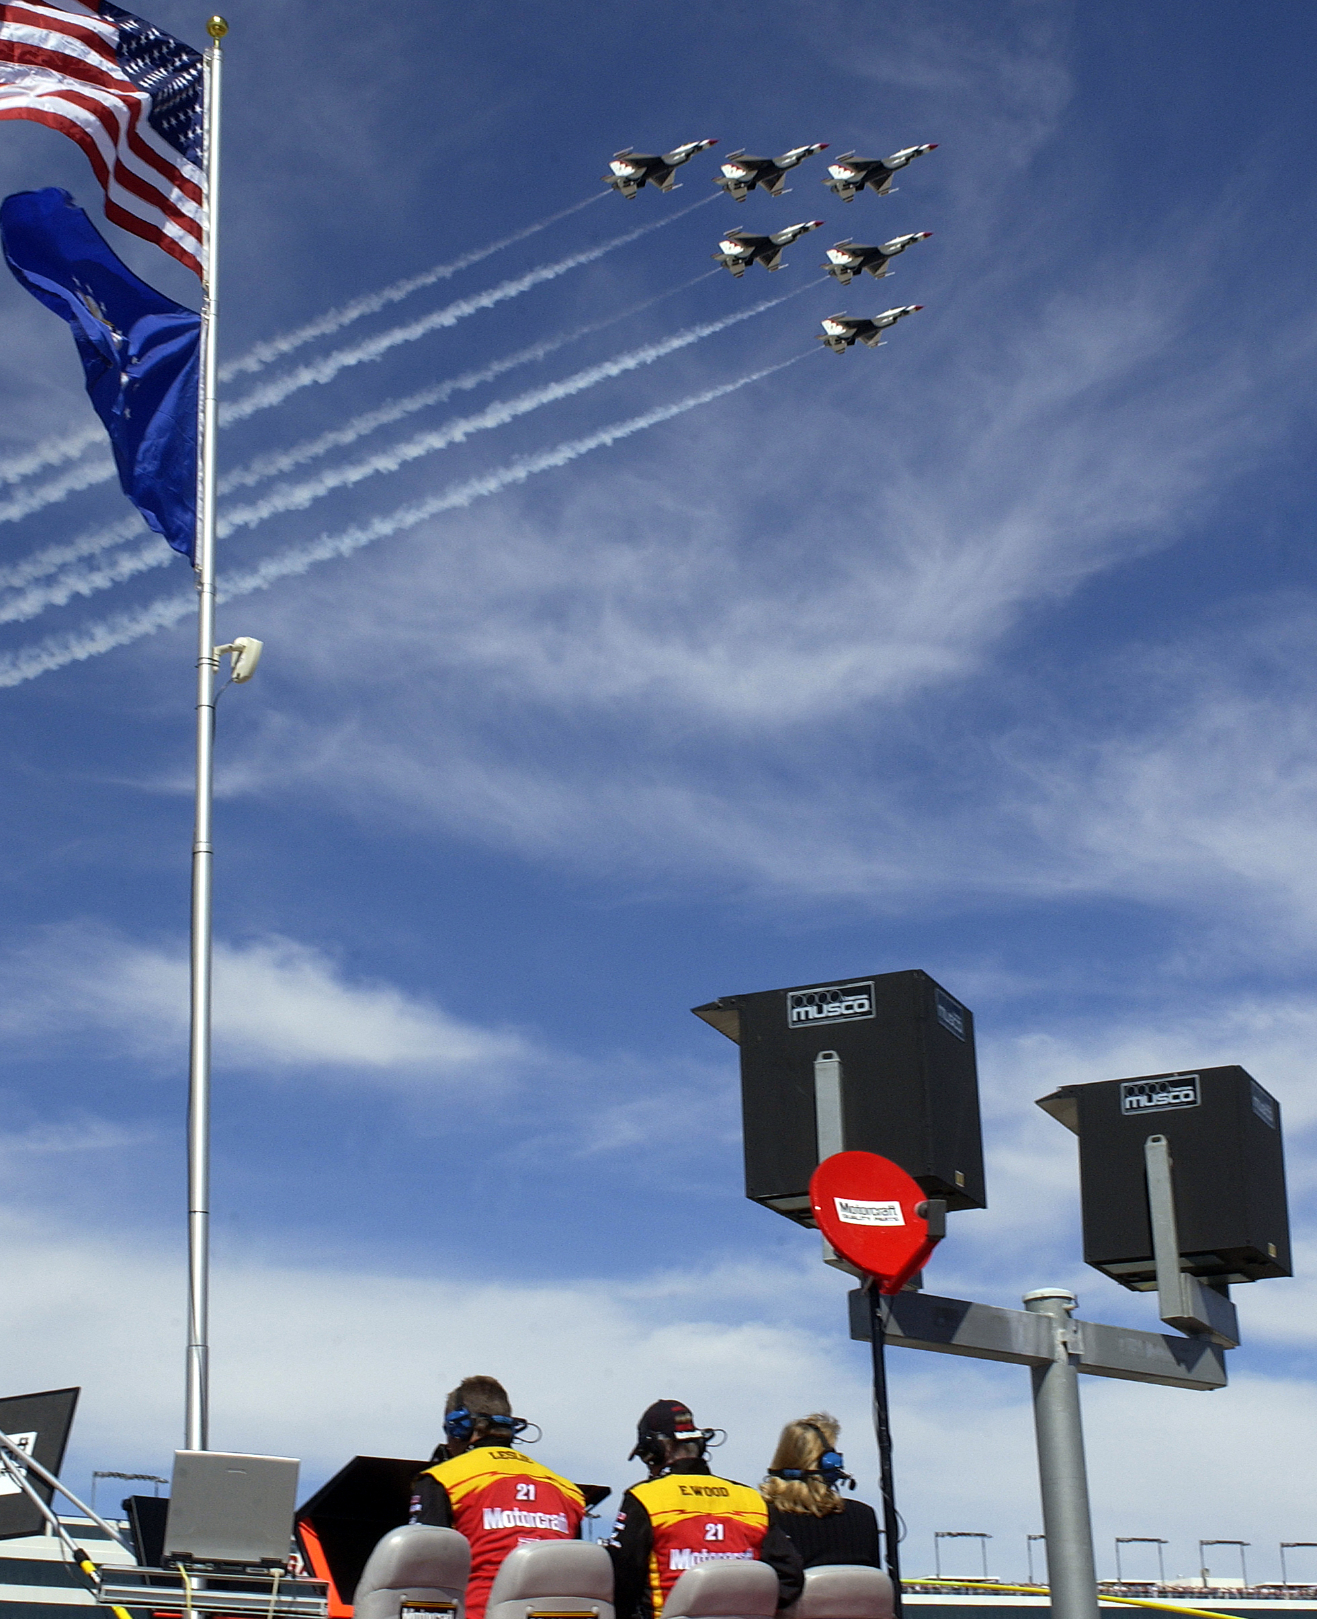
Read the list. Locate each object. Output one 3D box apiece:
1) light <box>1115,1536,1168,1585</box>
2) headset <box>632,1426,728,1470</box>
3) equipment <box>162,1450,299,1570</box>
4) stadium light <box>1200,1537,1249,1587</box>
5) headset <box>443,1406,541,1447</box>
[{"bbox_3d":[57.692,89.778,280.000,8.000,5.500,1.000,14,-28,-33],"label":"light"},{"bbox_3d":[0.066,2.136,7.850,0.210,0.110,0.200,18,-30,-38],"label":"headset"},{"bbox_3d":[-1.110,1.817,6.050,0.330,0.265,0.300,8,-25,-22],"label":"equipment"},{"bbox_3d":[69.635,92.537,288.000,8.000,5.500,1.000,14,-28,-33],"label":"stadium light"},{"bbox_3d":[-0.517,1.896,7.200,0.210,0.110,0.200,14,-28,-33],"label":"headset"}]

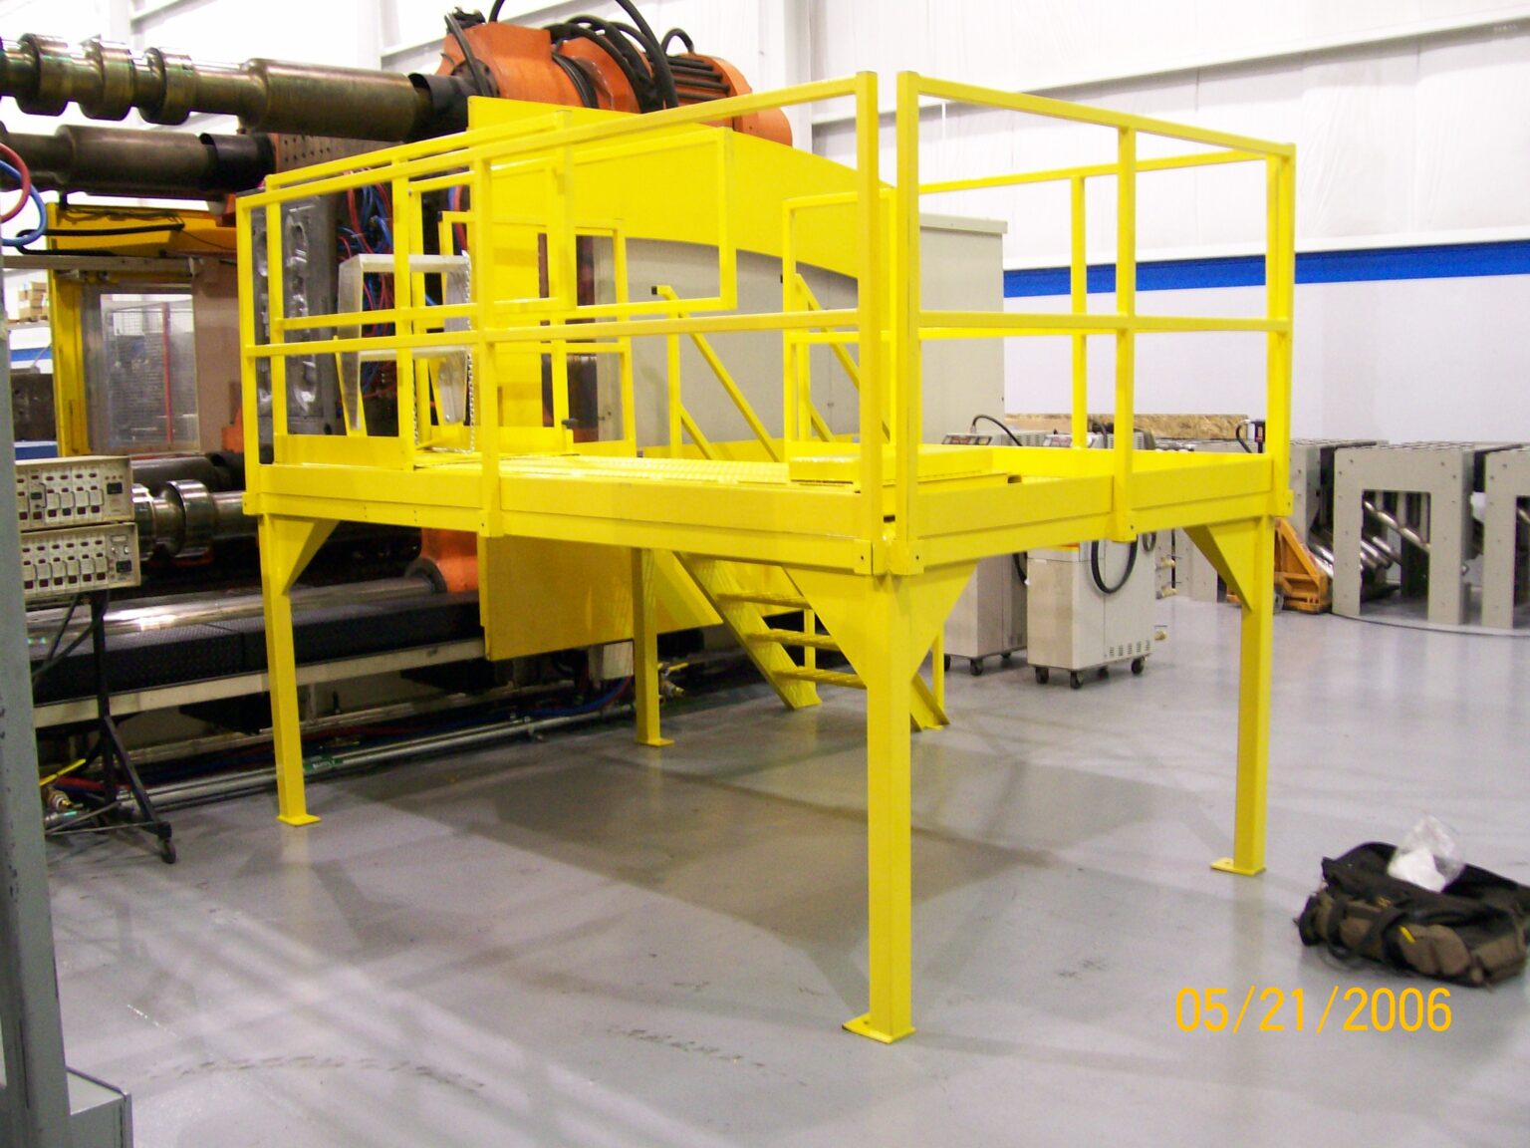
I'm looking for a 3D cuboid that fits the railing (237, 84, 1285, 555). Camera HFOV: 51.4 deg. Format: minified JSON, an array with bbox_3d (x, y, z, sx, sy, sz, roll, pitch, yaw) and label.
[{"bbox_3d":[-0.131,-0.787,5.464,1.960,1.190,3.150,-8,10,-44],"label":"railing"}]

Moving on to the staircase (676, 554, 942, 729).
[{"bbox_3d":[0.220,0.105,7.359,1.030,1.250,0.860,-8,10,-44],"label":"staircase"}]

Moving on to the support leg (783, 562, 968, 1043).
[{"bbox_3d":[0.296,0.544,4.082,0.360,1.165,0.360,-8,10,-44],"label":"support leg"}]

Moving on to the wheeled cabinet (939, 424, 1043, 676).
[{"bbox_3d":[1.312,-0.143,8.959,0.720,1.320,0.300,-8,10,-44],"label":"wheeled cabinet"}]

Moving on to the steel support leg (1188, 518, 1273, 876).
[{"bbox_3d":[1.382,0.396,5.142,0.430,1.165,0.350,-8,10,-44],"label":"steel support leg"}]

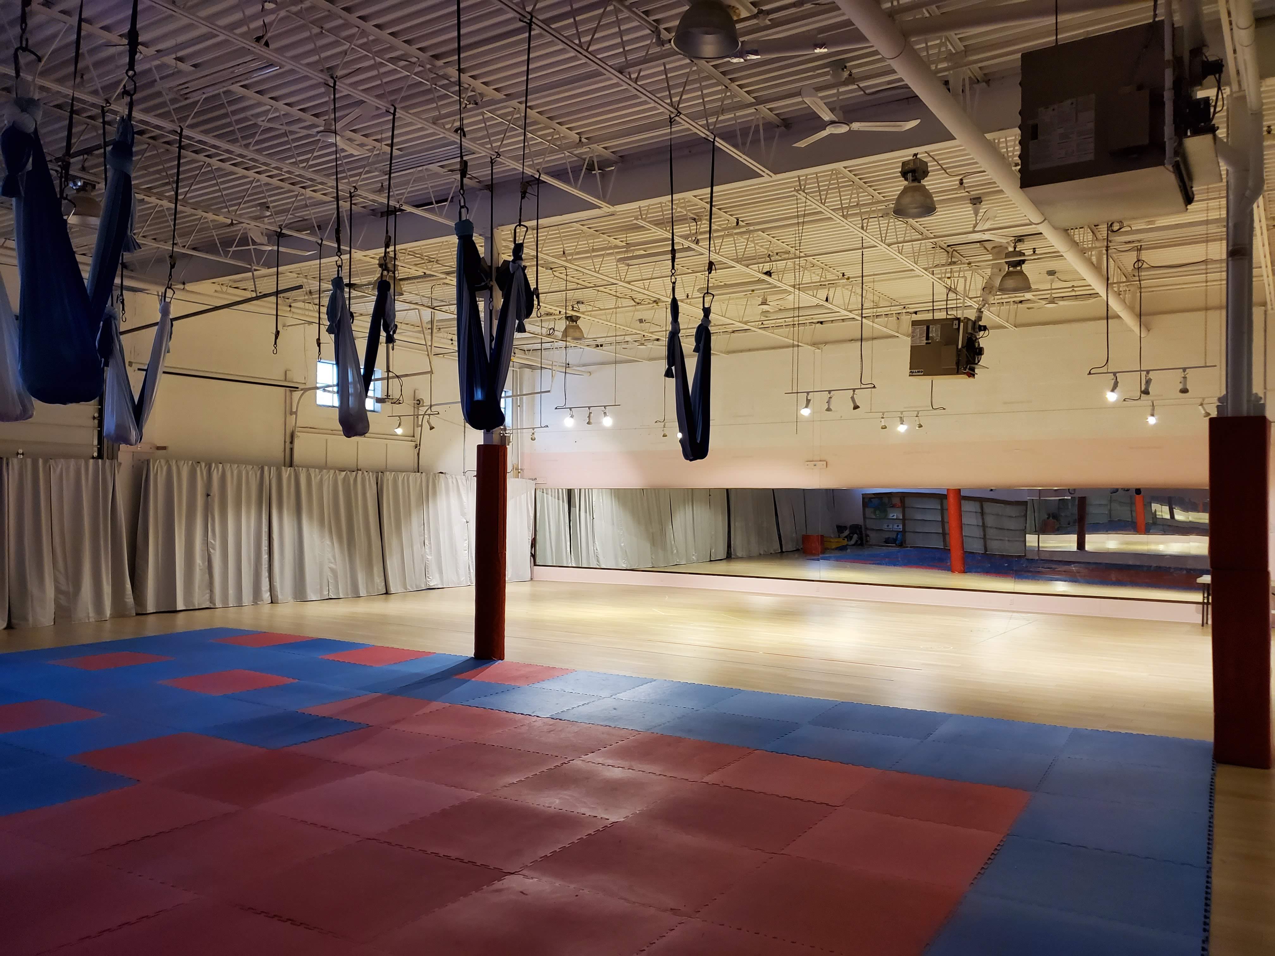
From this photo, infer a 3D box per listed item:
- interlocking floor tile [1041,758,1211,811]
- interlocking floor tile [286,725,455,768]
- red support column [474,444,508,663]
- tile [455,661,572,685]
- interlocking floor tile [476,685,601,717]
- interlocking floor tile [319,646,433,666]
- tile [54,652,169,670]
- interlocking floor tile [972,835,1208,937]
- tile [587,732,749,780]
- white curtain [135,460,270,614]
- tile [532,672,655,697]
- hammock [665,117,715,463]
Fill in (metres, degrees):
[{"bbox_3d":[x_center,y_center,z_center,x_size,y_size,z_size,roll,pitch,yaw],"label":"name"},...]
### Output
[{"bbox_3d":[3.318,2.092,6.510,1.000,0.025,1.000,0,-2,30],"label":"interlocking floor tile"},{"bbox_3d":[-2.000,2.054,7.290,1.000,0.030,1.000,0,-2,30],"label":"interlocking floor tile"},{"bbox_3d":[-1.760,0.873,11.552,0.290,2.610,0.290,0,-2,33],"label":"red support column"},{"bbox_3d":[-1.342,2.150,10.419,1.000,0.030,1.000,0,-2,30],"label":"tile"},{"bbox_3d":[-0.980,2.111,9.014,1.000,0.025,1.000,0,-2,31],"label":"interlocking floor tile"},{"bbox_3d":[-3.097,2.148,11.459,1.000,0.025,1.000,0,-2,30],"label":"interlocking floor tile"},{"bbox_3d":[-5.914,2.103,10.842,1.000,0.025,1.000,0,-2,31],"label":"tile"},{"bbox_3d":[2.254,1.993,4.704,0.987,0.030,0.987,0,-2,31],"label":"interlocking floor tile"},{"bbox_3d":[0.238,2.073,7.136,1.000,0.030,1.000,0,-2,30],"label":"tile"},{"bbox_3d":[-7.274,1.000,16.274,0.160,2.446,2.469,0,-2,33],"label":"white curtain"},{"bbox_3d":[-0.471,2.111,9.775,0.987,0.030,0.987,0,-2,31],"label":"tile"},{"bbox_3d":[0.454,-1.586,8.242,0.200,2.891,0.620,0,-2,33],"label":"hammock"}]

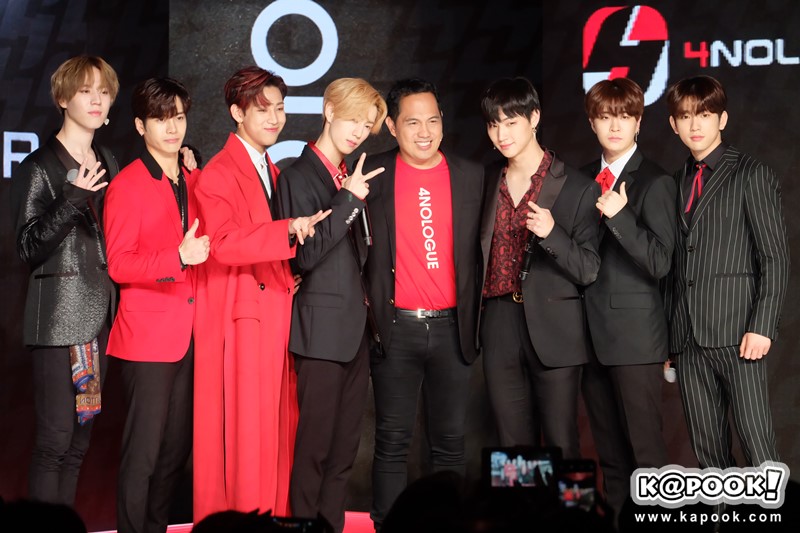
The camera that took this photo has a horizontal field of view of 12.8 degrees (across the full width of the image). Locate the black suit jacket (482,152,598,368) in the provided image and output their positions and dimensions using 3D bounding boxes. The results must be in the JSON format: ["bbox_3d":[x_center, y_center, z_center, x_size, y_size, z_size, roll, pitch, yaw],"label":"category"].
[{"bbox_3d":[0.476,-0.024,12.300,0.490,0.750,0.330,1,2,28],"label":"black suit jacket"}]

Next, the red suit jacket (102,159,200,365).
[{"bbox_3d":[-0.831,-0.031,12.200,0.470,0.730,0.330,-2,3,-40],"label":"red suit jacket"}]

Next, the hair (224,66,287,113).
[{"bbox_3d":[-0.502,-0.604,12.350,0.190,0.175,0.220,-2,3,-38],"label":"hair"}]

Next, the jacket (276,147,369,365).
[{"bbox_3d":[-0.254,-0.044,12.200,0.340,0.750,0.460,2,3,42],"label":"jacket"}]

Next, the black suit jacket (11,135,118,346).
[{"bbox_3d":[-1.139,-0.087,12.400,0.520,0.740,0.330,-1,2,-35],"label":"black suit jacket"}]

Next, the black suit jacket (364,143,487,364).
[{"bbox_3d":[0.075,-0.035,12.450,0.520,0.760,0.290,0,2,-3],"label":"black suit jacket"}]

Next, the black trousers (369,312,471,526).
[{"bbox_3d":[0.071,0.564,12.450,0.380,0.840,0.260,0,2,-3],"label":"black trousers"}]

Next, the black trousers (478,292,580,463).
[{"bbox_3d":[0.449,0.564,12.300,0.370,0.920,0.270,1,2,25],"label":"black trousers"}]

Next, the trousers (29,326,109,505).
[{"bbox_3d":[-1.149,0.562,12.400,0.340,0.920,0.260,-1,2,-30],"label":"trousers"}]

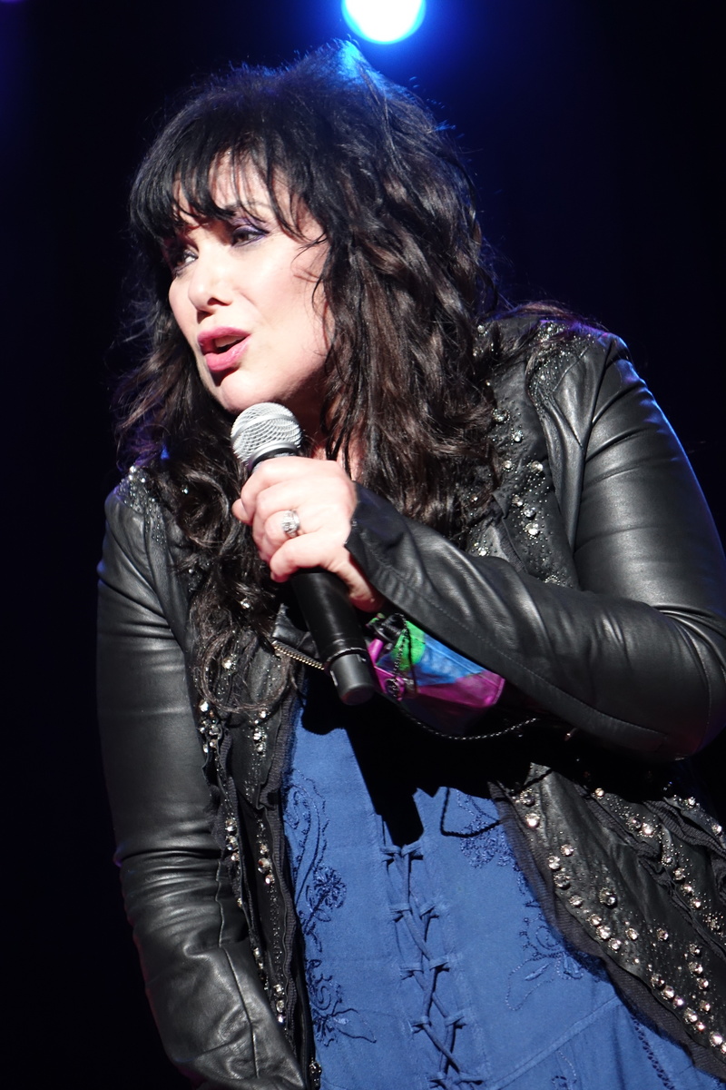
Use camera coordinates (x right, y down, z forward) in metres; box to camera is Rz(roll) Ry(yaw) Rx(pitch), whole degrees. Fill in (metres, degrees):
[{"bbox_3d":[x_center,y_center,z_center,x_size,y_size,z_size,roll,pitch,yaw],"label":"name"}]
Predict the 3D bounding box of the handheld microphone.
[{"bbox_3d":[-0.040,0.004,3.546,0.051,0.253,0.051,-20,-32,0],"label":"handheld microphone"}]

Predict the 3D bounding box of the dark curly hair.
[{"bbox_3d":[-0.037,-0.129,3.730,0.310,0.470,0.280,-12,-12,38],"label":"dark curly hair"}]

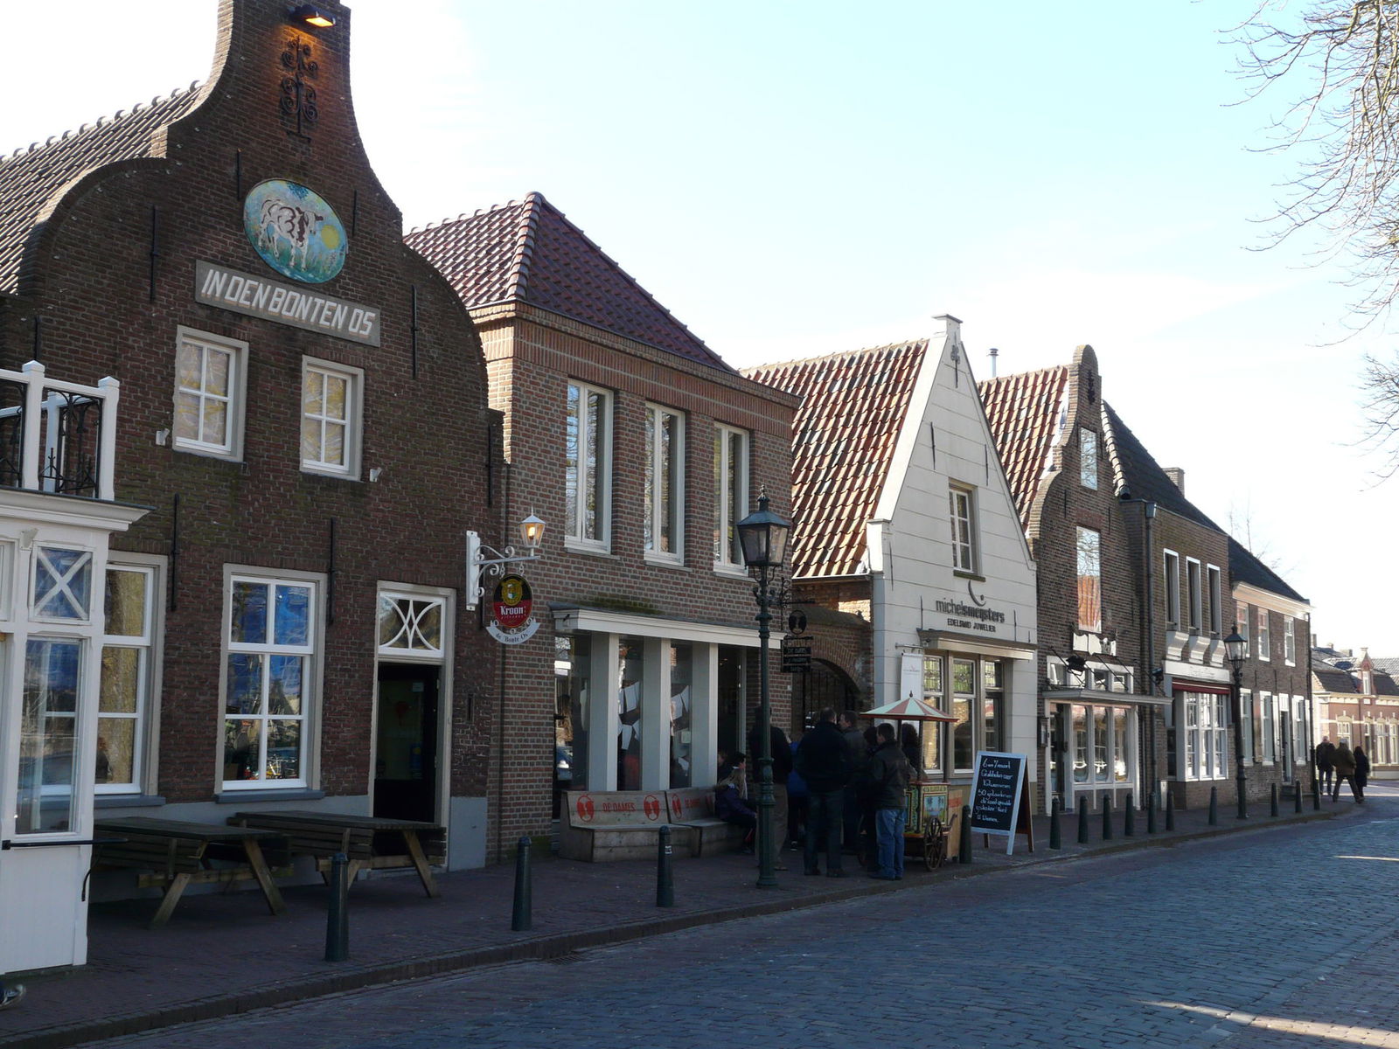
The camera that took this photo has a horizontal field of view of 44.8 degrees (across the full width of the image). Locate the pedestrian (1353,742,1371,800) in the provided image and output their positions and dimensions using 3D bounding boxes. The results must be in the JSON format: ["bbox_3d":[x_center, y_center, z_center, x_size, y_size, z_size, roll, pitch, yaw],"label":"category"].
[{"bbox_3d":[19.901,7.471,51.000,0.520,1.630,0.420,-3,-8,25],"label":"pedestrian"}]

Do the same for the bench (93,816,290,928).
[{"bbox_3d":[-4.301,2.820,13.817,1.880,0.710,1.560,-4,-9,35],"label":"bench"}]

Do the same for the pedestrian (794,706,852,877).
[{"bbox_3d":[1.414,3.009,19.178,0.580,1.850,0.380,-2,-8,20],"label":"pedestrian"}]

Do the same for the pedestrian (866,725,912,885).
[{"bbox_3d":[2.099,3.050,18.827,0.470,1.710,0.310,6,-9,-35],"label":"pedestrian"}]

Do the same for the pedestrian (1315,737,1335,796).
[{"bbox_3d":[19.354,7.471,52.500,0.550,1.750,0.400,-2,-8,23],"label":"pedestrian"}]

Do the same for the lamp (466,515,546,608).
[{"bbox_3d":[-2.106,0.386,18.493,0.970,1.050,0.280,-4,-9,33],"label":"lamp"}]

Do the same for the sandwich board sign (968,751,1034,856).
[{"bbox_3d":[4.120,3.846,23.429,0.710,1.340,0.600,-6,-10,40],"label":"sandwich board sign"}]

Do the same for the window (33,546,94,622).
[{"bbox_3d":[-4.041,0.382,10.738,0.080,0.470,0.430,-4,-9,33],"label":"window"}]

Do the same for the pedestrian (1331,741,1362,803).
[{"bbox_3d":[18.297,6.985,48.000,0.650,1.760,0.550,-3,-8,25],"label":"pedestrian"}]

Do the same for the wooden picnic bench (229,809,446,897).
[{"bbox_3d":[-3.330,2.986,15.253,1.820,0.700,1.580,-4,-9,33],"label":"wooden picnic bench"}]

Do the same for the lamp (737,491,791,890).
[{"bbox_3d":[0.700,1.687,17.882,0.420,4.169,0.420,-4,-9,35],"label":"lamp"}]

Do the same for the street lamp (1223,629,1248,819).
[{"bbox_3d":[11.851,4.345,37.455,0.400,4.153,0.400,-4,-9,35],"label":"street lamp"}]

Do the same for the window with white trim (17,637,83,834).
[{"bbox_3d":[-4.069,1.326,10.604,0.080,1.220,0.420,-4,-9,33],"label":"window with white trim"}]

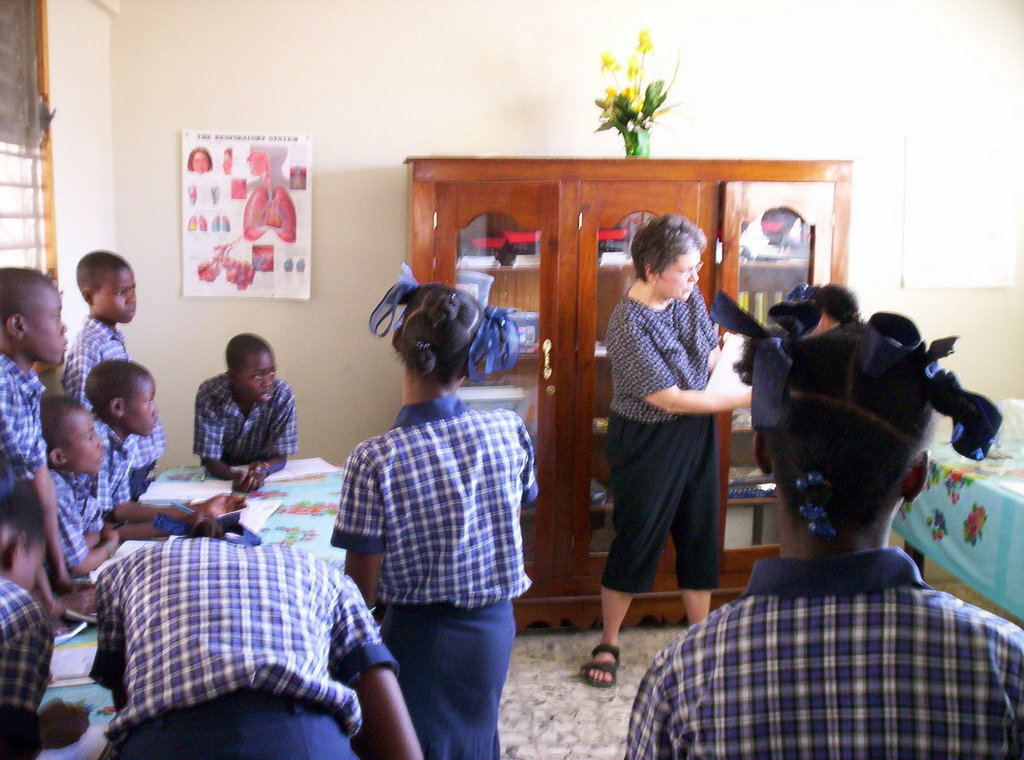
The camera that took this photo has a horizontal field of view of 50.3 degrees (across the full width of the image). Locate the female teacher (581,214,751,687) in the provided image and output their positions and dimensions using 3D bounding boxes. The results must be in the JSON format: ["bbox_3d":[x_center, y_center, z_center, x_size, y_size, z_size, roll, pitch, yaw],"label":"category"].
[{"bbox_3d":[0.529,0.236,3.784,0.500,1.600,0.520,8,10,43],"label":"female teacher"}]

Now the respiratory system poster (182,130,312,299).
[{"bbox_3d":[-1.028,-0.641,4.241,0.500,0.645,0.010,1,7,-8],"label":"respiratory system poster"}]

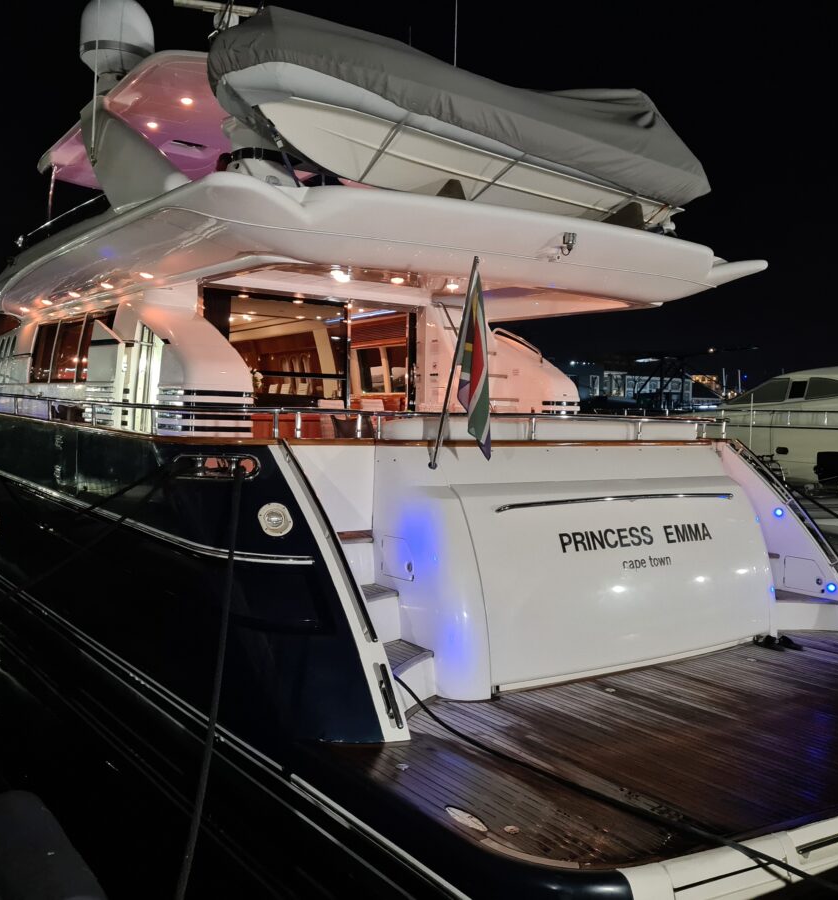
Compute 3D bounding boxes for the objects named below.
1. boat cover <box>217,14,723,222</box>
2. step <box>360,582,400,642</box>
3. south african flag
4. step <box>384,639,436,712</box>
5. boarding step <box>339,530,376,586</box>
[{"bbox_3d":[0.396,-2.820,7.823,4.550,1.350,1.900,0,1,-35],"label":"boat cover"},{"bbox_3d":[-0.439,1.127,6.093,0.600,0.335,0.430,0,1,-35],"label":"step"},{"bbox_3d":[0.369,-0.611,6.162,0.220,1.320,0.380,0,1,-35],"label":"south african flag"},{"bbox_3d":[-0.181,1.433,5.702,0.610,0.280,0.630,0,1,-35],"label":"step"},{"bbox_3d":[-0.621,0.794,6.421,0.620,0.325,0.420,0,1,-35],"label":"boarding step"}]

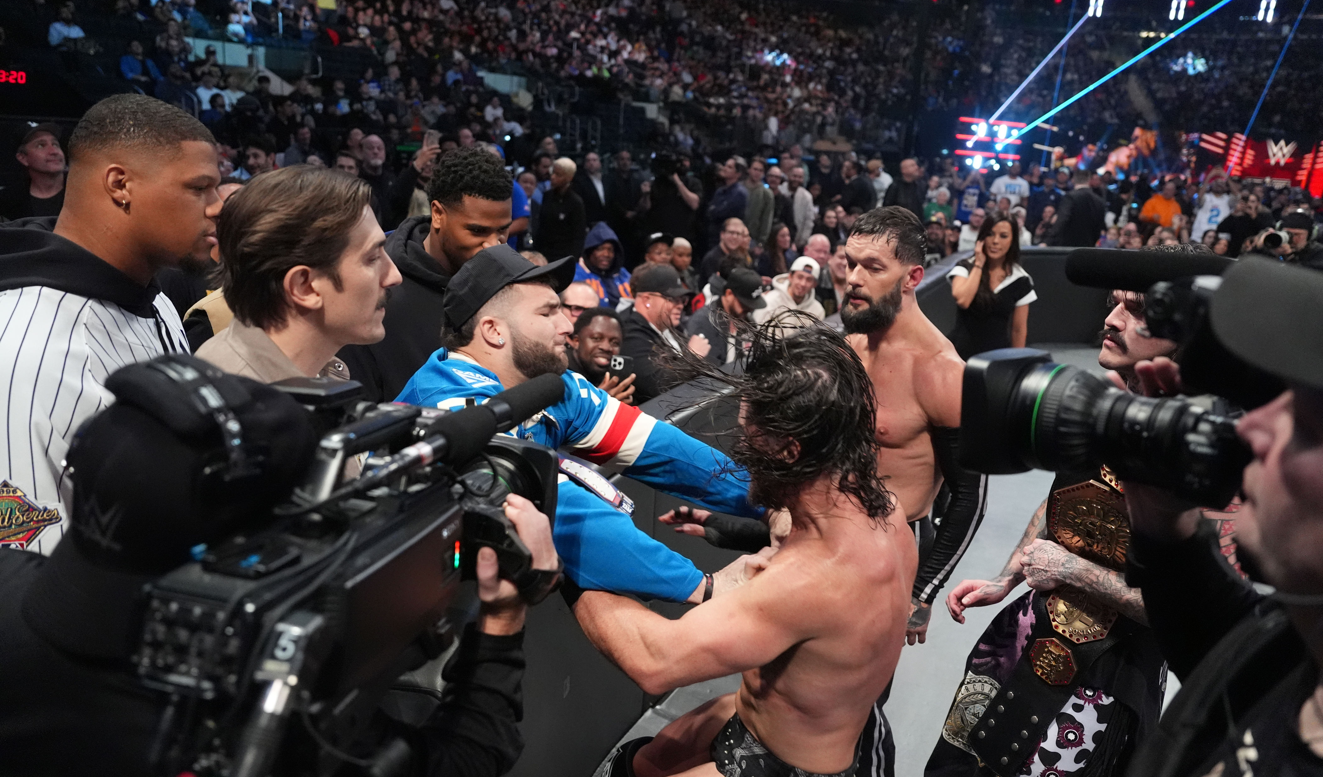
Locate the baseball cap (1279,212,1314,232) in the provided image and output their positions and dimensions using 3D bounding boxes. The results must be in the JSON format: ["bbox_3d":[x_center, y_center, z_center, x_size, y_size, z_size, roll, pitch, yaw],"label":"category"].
[{"bbox_3d":[3.895,-1.019,5.400,0.260,0.140,0.180,1,12,-41],"label":"baseball cap"}]

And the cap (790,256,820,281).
[{"bbox_3d":[0.779,-0.647,4.800,0.175,0.140,0.260,1,2,-5],"label":"cap"}]

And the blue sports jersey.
[{"bbox_3d":[-0.208,0.253,1.700,0.740,0.620,0.560,11,16,31],"label":"blue sports jersey"}]

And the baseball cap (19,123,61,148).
[{"bbox_3d":[-3.096,-1.259,4.400,0.260,0.130,0.180,-10,6,30],"label":"baseball cap"}]

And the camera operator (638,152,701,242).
[{"bbox_3d":[0.084,-1.186,7.918,0.620,1.800,0.550,10,16,27],"label":"camera operator"}]

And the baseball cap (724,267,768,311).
[{"bbox_3d":[0.406,-0.484,4.300,0.260,0.150,0.180,38,27,19],"label":"baseball cap"}]

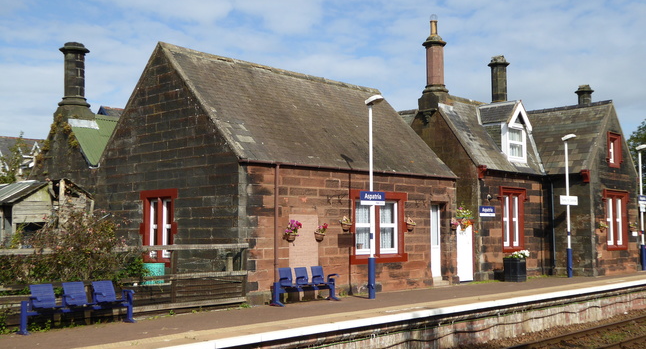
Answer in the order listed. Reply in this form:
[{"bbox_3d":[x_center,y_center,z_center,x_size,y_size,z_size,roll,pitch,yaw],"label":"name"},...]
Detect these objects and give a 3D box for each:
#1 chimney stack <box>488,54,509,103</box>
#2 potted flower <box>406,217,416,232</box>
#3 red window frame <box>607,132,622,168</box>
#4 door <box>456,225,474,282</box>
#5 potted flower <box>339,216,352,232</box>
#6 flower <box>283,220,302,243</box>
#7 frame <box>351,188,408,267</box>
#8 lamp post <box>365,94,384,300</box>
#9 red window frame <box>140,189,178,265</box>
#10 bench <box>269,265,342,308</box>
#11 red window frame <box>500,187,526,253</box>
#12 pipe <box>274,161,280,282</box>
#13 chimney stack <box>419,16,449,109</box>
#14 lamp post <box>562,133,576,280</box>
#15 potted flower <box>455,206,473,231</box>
[{"bbox_3d":[7.870,-4.188,30.777,0.880,2.200,0.880,4,-6,-45],"label":"chimney stack"},{"bbox_3d":[2.879,1.627,22.473,0.270,0.460,0.220,4,-6,-44],"label":"potted flower"},{"bbox_3d":[12.446,-1.012,29.538,1.420,1.500,0.200,4,-6,-45],"label":"red window frame"},{"bbox_3d":[5.066,2.793,24.525,1.030,2.020,0.080,4,-6,-45],"label":"door"},{"bbox_3d":[0.663,1.479,20.350,0.320,0.430,0.240,4,-6,-44],"label":"potted flower"},{"bbox_3d":[-0.833,1.543,18.862,0.430,0.640,0.320,4,-6,-44],"label":"flower"},{"bbox_3d":[1.769,1.659,21.623,2.580,2.240,0.180,4,-6,-44],"label":"frame"},{"bbox_3d":[1.473,0.641,19.735,0.220,5.780,0.550,4,-6,-44],"label":"lamp post"},{"bbox_3d":[-4.726,1.542,19.973,0.200,2.150,1.920,4,-6,-45],"label":"red window frame"},{"bbox_3d":[-0.415,2.995,18.664,2.140,0.930,0.600,4,-6,-44],"label":"bench"},{"bbox_3d":[7.356,1.740,26.702,1.900,2.460,0.200,4,-6,-45],"label":"red window frame"},{"bbox_3d":[-1.240,1.580,18.565,0.100,3.720,0.100,4,-6,-44],"label":"pipe"},{"bbox_3d":[4.416,-4.373,27.206,0.950,3.900,0.950,4,-6,-45],"label":"chimney stack"},{"bbox_3d":[9.574,1.182,26.782,0.280,5.580,0.500,4,-6,-45],"label":"lamp post"},{"bbox_3d":[5.016,1.553,24.454,0.900,0.860,0.340,4,-6,-45],"label":"potted flower"}]

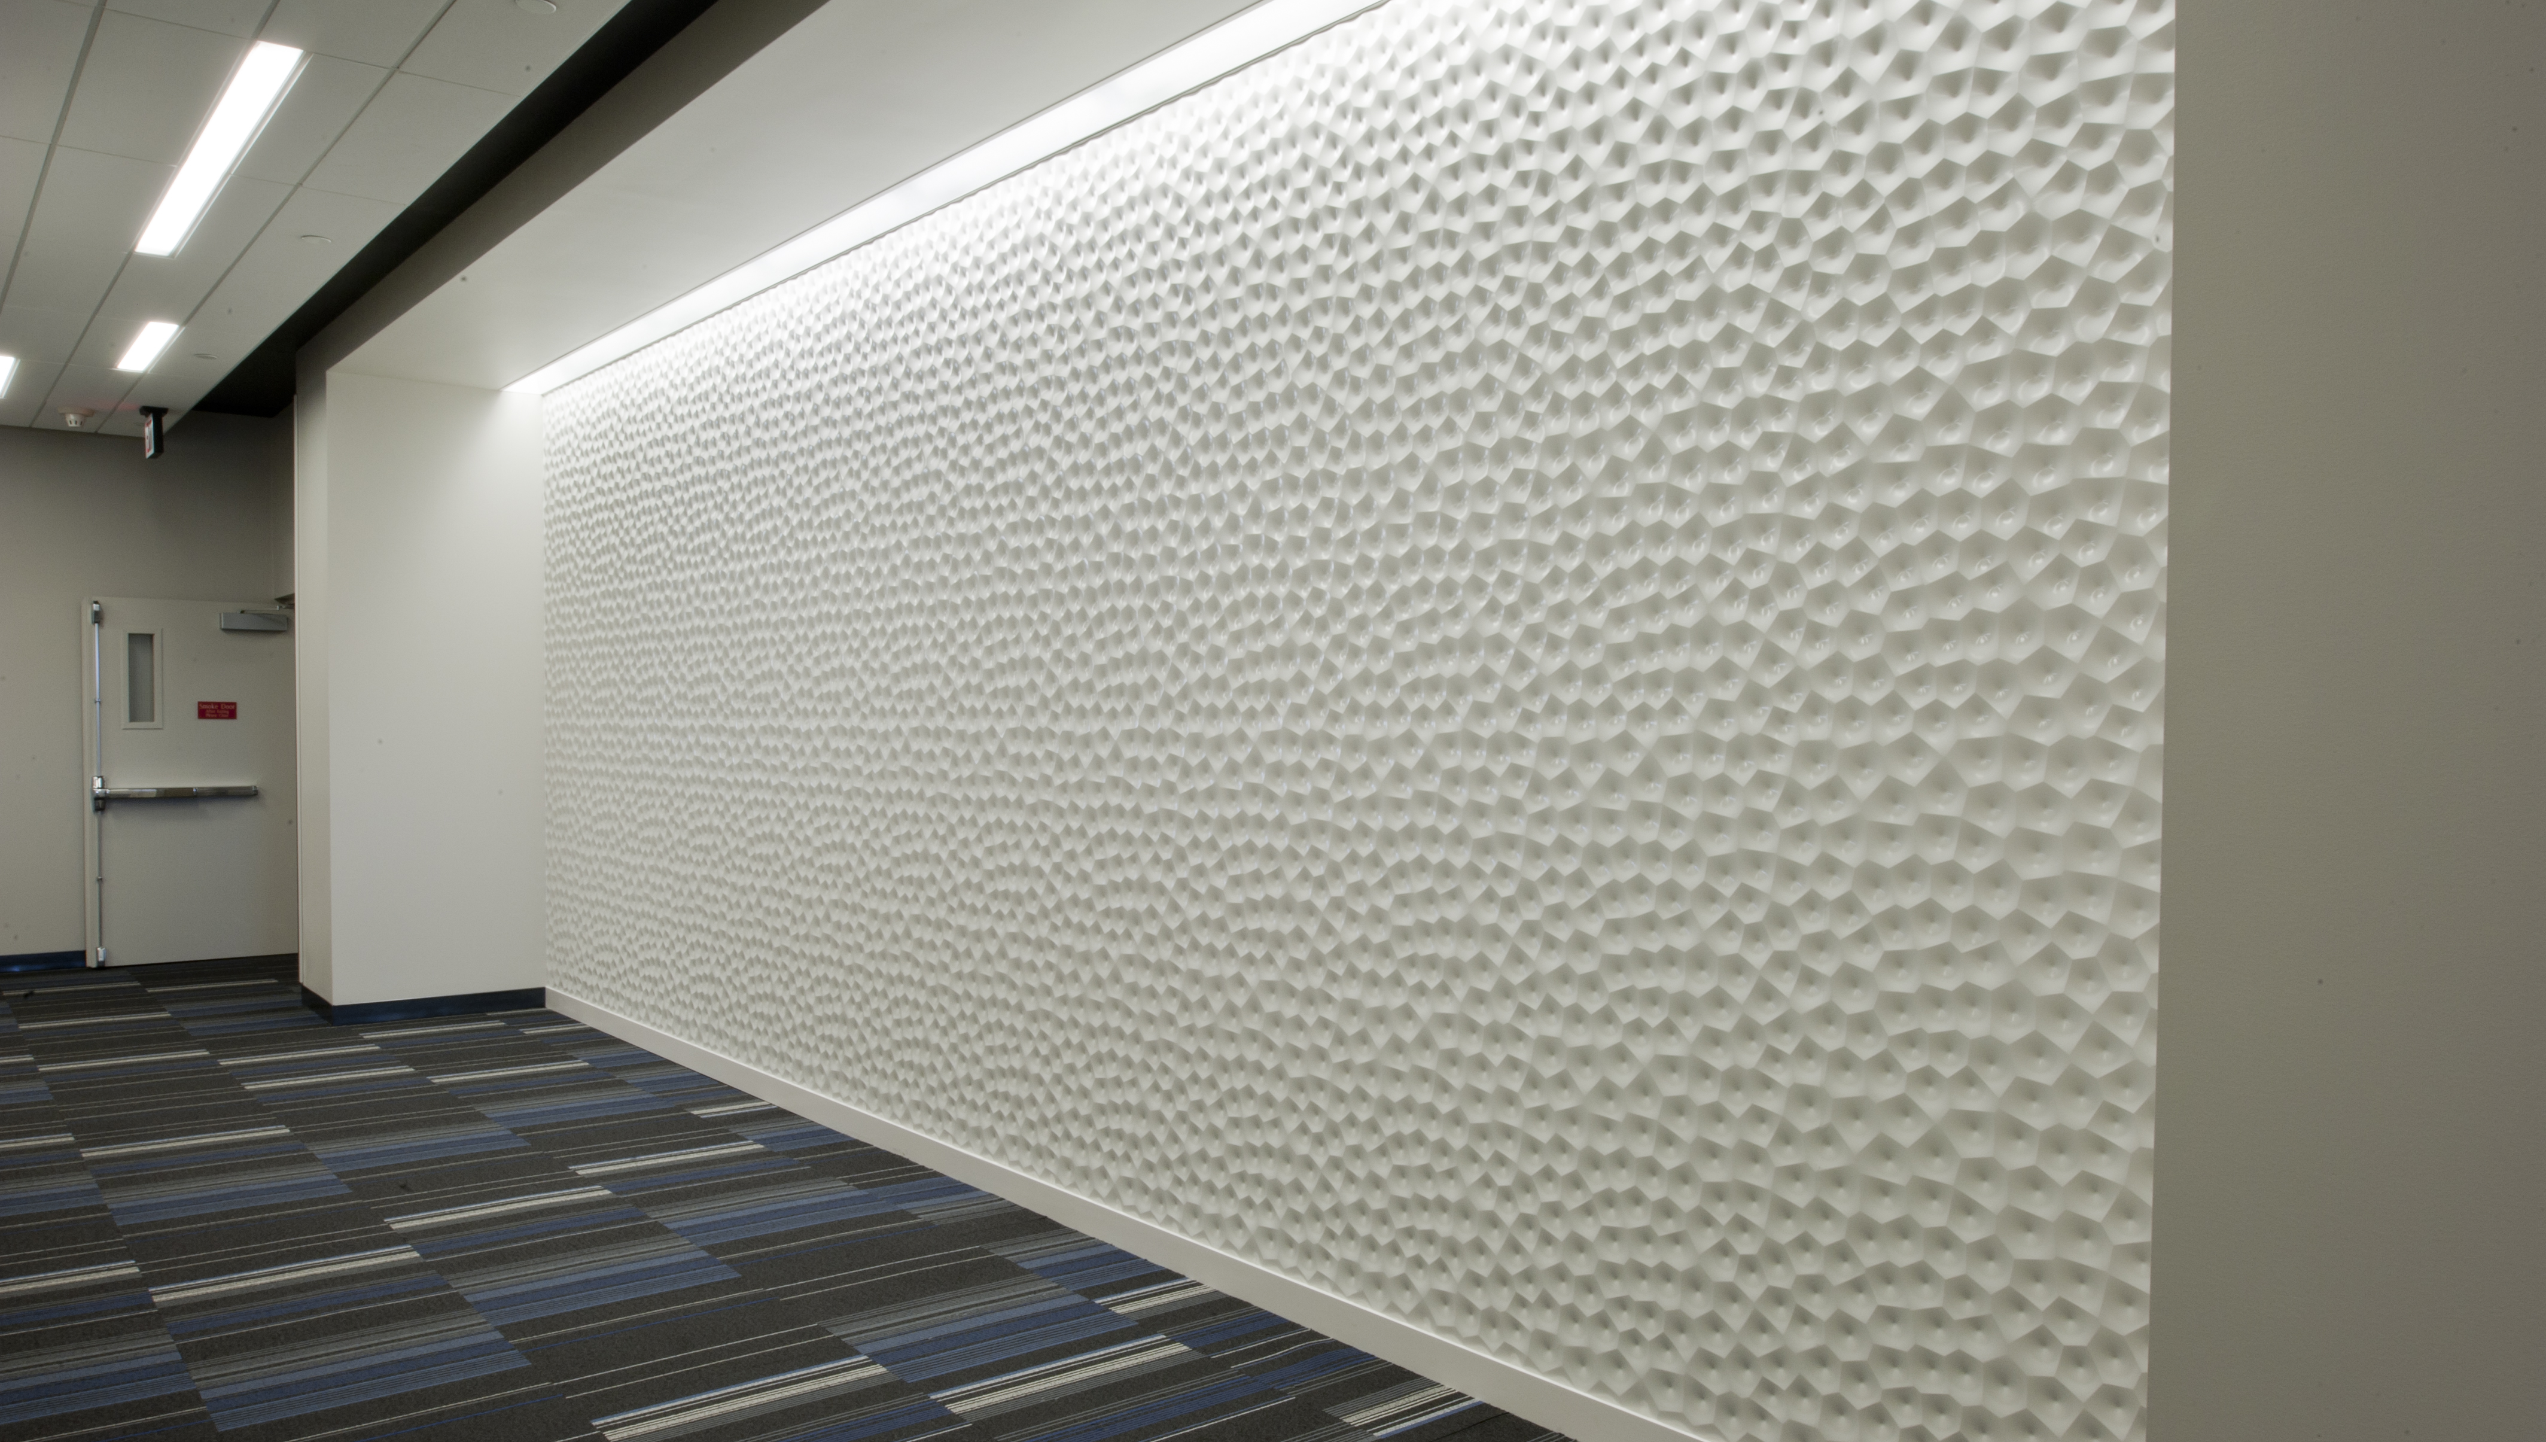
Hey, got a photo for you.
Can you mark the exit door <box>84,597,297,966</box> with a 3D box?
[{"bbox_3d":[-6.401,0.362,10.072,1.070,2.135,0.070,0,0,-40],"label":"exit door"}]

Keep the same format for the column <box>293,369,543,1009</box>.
[{"bbox_3d":[-4.338,-0.127,8.619,0.935,3.065,0.800,0,0,-40],"label":"column"}]

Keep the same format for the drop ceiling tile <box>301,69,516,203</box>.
[{"bbox_3d":[-2.497,-1.662,4.870,0.295,0.020,1.230,0,0,-40],"label":"drop ceiling tile"}]

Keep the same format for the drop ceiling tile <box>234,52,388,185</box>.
[{"bbox_3d":[-2.690,-1.661,4.718,0.164,0.020,1.229,0,0,-40],"label":"drop ceiling tile"}]

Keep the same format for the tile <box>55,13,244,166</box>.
[{"bbox_3d":[-2.980,-1.659,4.487,0.293,0.020,1.224,0,0,-40],"label":"tile"}]

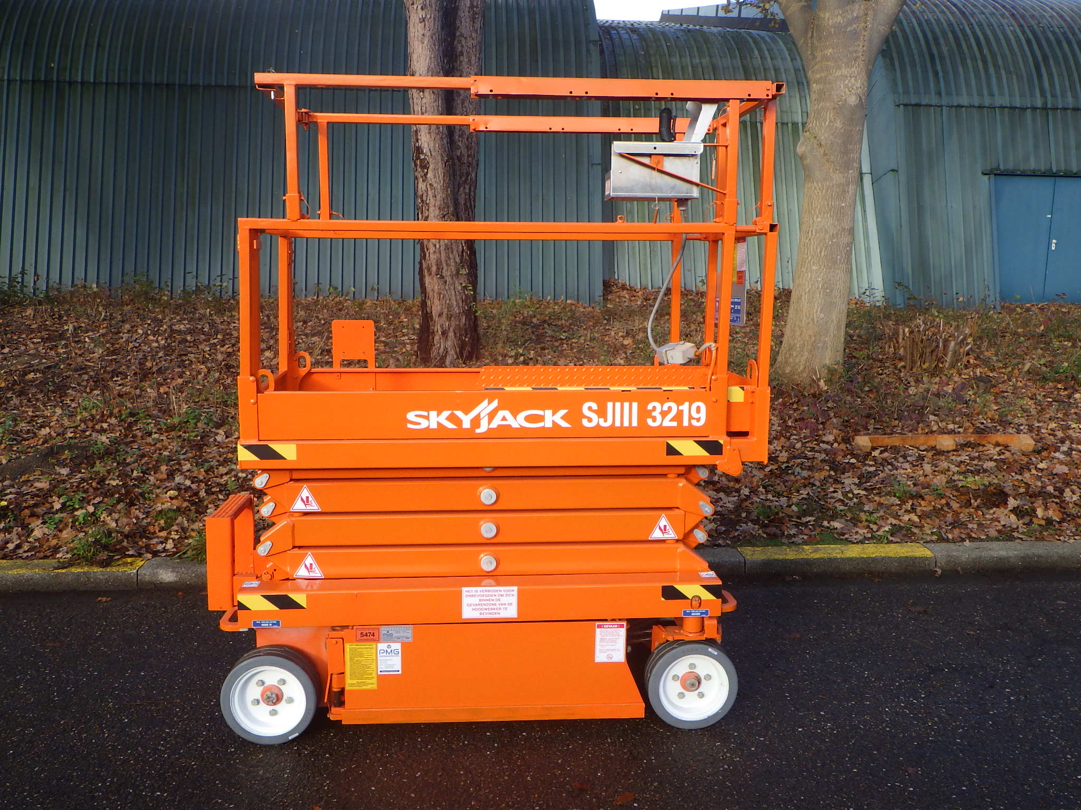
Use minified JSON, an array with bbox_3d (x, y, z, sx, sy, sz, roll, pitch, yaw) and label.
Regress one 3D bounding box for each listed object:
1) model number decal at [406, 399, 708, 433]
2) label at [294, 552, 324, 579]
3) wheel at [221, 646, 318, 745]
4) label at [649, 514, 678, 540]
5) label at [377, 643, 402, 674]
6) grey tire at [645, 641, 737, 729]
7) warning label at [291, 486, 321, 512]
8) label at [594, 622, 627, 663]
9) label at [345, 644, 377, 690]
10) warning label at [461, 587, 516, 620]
[{"bbox_3d":[0.058,0.035,2.800,0.965,0.110,0.002,0,9,-4],"label":"model number decal"},{"bbox_3d":[-0.765,0.530,2.888,0.098,0.088,0.002,0,9,-4],"label":"label"},{"bbox_3d":[-0.885,0.954,2.890,0.306,0.306,0.100,0,9,-4],"label":"wheel"},{"bbox_3d":[0.417,0.414,2.957,0.100,0.088,0.002,0,9,-4],"label":"label"},{"bbox_3d":[-0.493,0.833,2.866,0.077,0.110,0.002,0,9,-4],"label":"label"},{"bbox_3d":[0.514,0.947,3.002,0.306,0.306,0.100,0,9,-4],"label":"grey tire"},{"bbox_3d":[-0.767,0.306,2.853,0.096,0.087,0.002,0,9,-4],"label":"warning label"},{"bbox_3d":[0.233,0.793,2.913,0.101,0.138,0.002,0,9,-4],"label":"label"},{"bbox_3d":[-0.586,0.858,2.863,0.103,0.164,0.002,0,9,-4],"label":"label"},{"bbox_3d":[-0.164,0.645,2.849,0.182,0.107,0.002,0,9,-4],"label":"warning label"}]

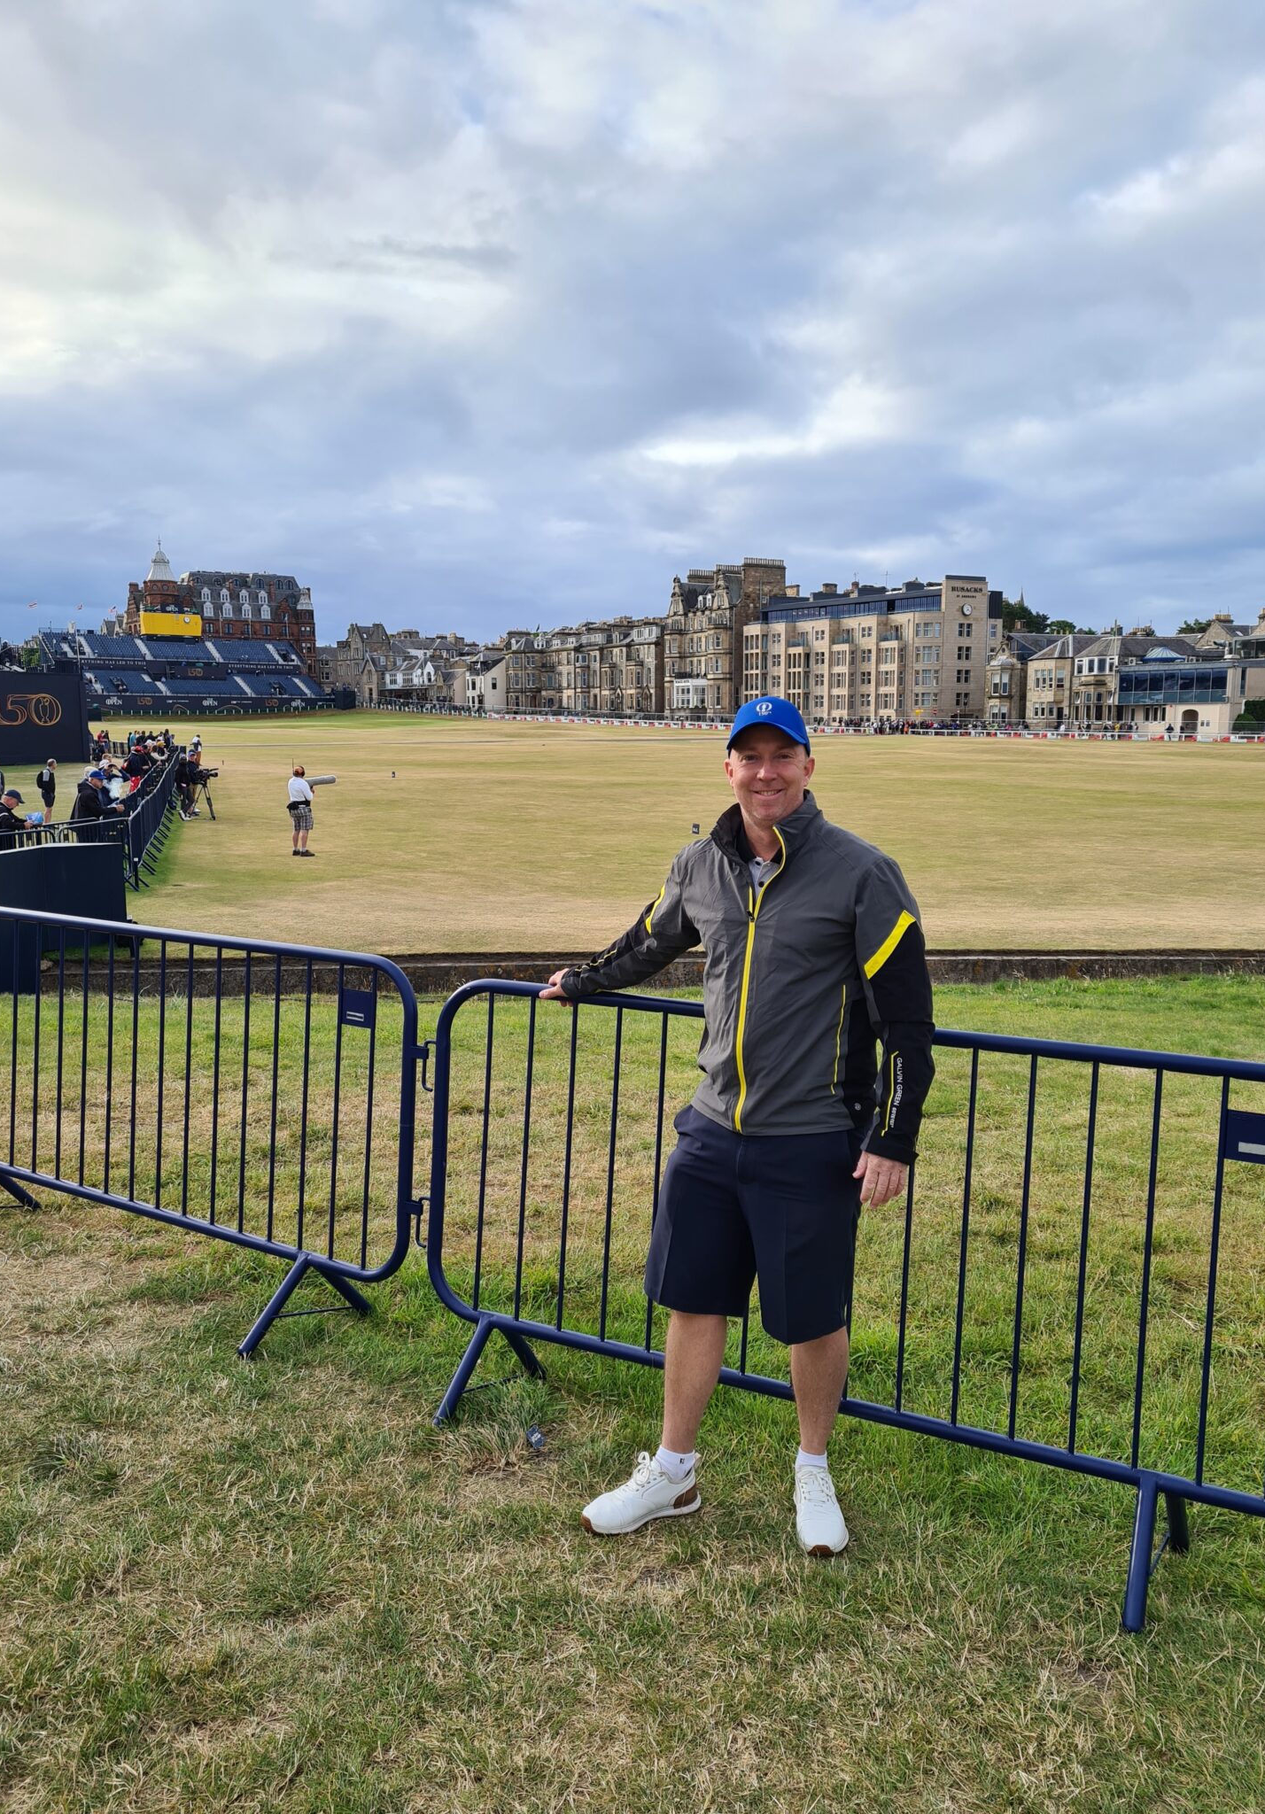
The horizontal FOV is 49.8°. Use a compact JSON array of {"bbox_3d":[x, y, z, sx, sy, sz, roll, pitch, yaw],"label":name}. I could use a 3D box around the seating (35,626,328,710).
[{"bbox_3d":[-84.361,-44.825,260.144,49.000,15.600,16.000,-7,11,-39],"label":"seating"}]

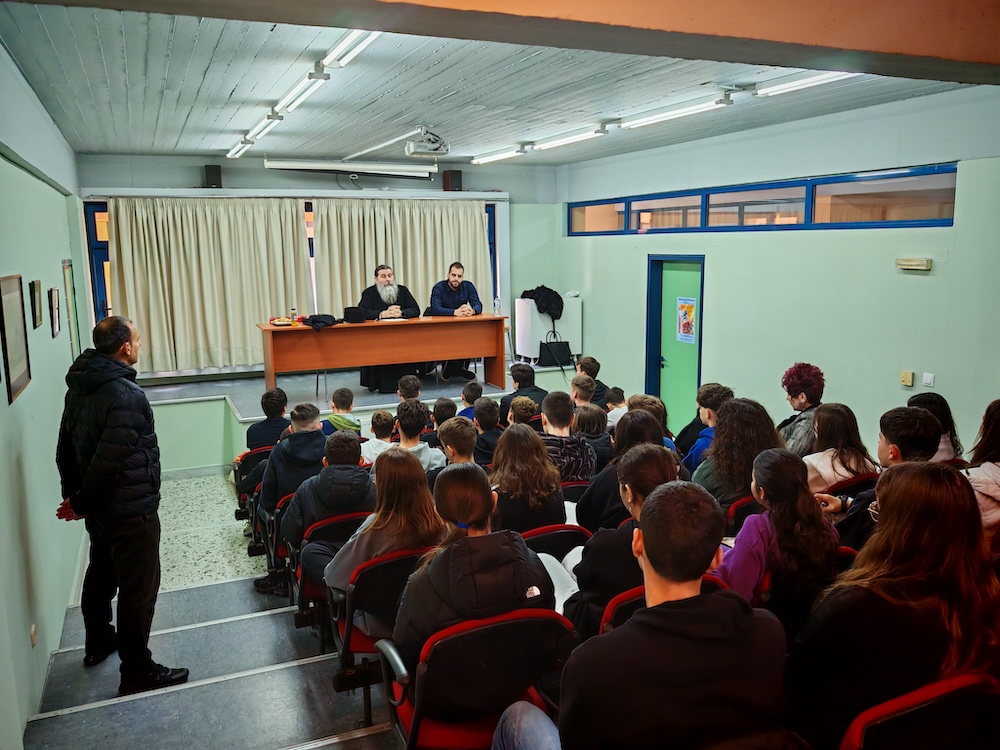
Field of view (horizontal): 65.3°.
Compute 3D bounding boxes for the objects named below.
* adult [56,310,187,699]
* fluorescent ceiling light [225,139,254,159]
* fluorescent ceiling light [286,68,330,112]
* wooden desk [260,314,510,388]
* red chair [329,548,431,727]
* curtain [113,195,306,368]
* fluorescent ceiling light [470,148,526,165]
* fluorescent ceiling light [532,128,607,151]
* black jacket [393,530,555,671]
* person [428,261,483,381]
[{"bbox_3d":[-1.838,0.607,3.729,0.560,1.750,0.450,7,12,37],"label":"adult"},{"bbox_3d":[-2.585,-2.264,7.729,0.120,0.095,1.225,-5,11,-24],"label":"fluorescent ceiling light"},{"bbox_3d":[-1.278,-1.811,4.955,0.120,0.095,1.225,-5,11,-24],"label":"fluorescent ceiling light"},{"bbox_3d":[-1.127,-0.177,7.936,2.400,0.757,0.520,-4,10,-17],"label":"wooden desk"},{"bbox_3d":[-0.442,1.028,3.176,0.540,0.840,0.620,-5,11,-24],"label":"red chair"},{"bbox_3d":[-3.259,-1.042,9.016,2.200,1.950,0.150,-5,11,-24],"label":"curtain"},{"bbox_3d":[-0.025,-2.472,8.685,0.120,0.095,1.225,-5,11,-24],"label":"fluorescent ceiling light"},{"bbox_3d":[0.649,-2.287,7.505,0.170,0.090,1.250,-5,11,-24],"label":"fluorescent ceiling light"},{"bbox_3d":[-0.074,0.718,2.325,0.530,0.560,0.400,-5,11,-24],"label":"black jacket"},{"bbox_3d":[-0.475,-0.575,8.522,0.600,1.320,0.820,-4,10,-17],"label":"person"}]

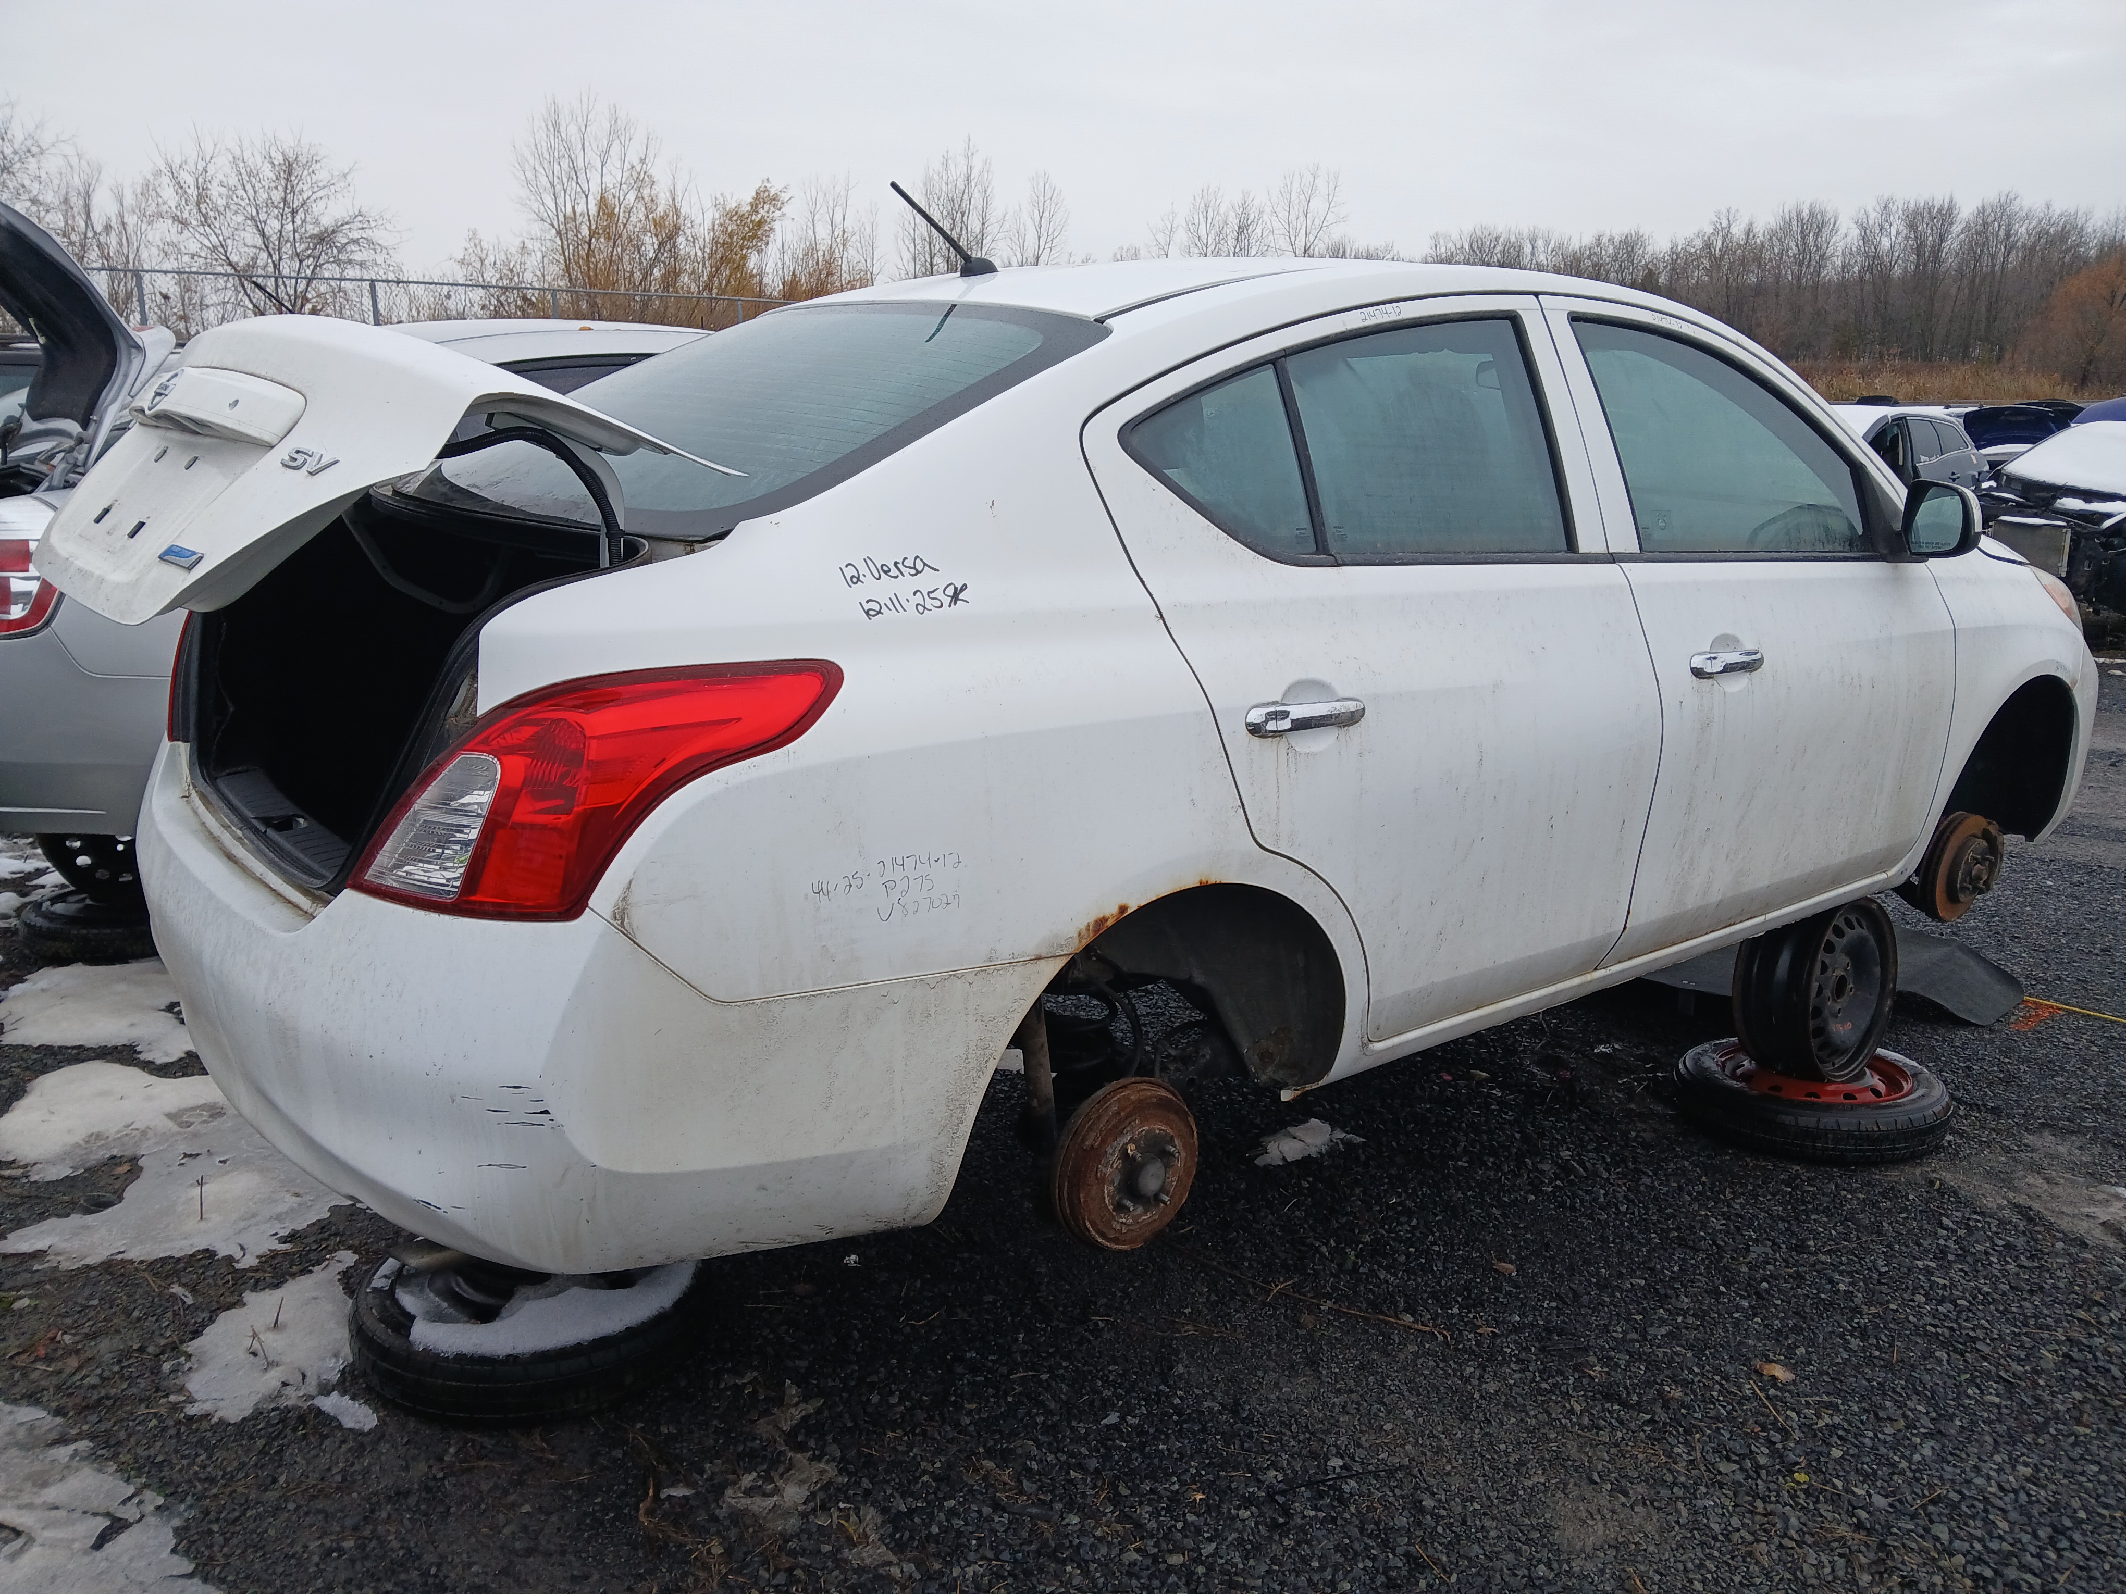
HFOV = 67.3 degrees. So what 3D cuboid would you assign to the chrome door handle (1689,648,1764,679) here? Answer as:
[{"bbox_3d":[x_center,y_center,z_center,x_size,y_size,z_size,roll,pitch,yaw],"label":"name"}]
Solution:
[{"bbox_3d":[1.176,-0.231,2.813,0.213,0.049,0.050,-11,18,-36],"label":"chrome door handle"}]

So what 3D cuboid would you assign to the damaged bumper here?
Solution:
[{"bbox_3d":[-0.857,0.193,2.406,0.830,0.515,1.670,-11,18,-36],"label":"damaged bumper"}]

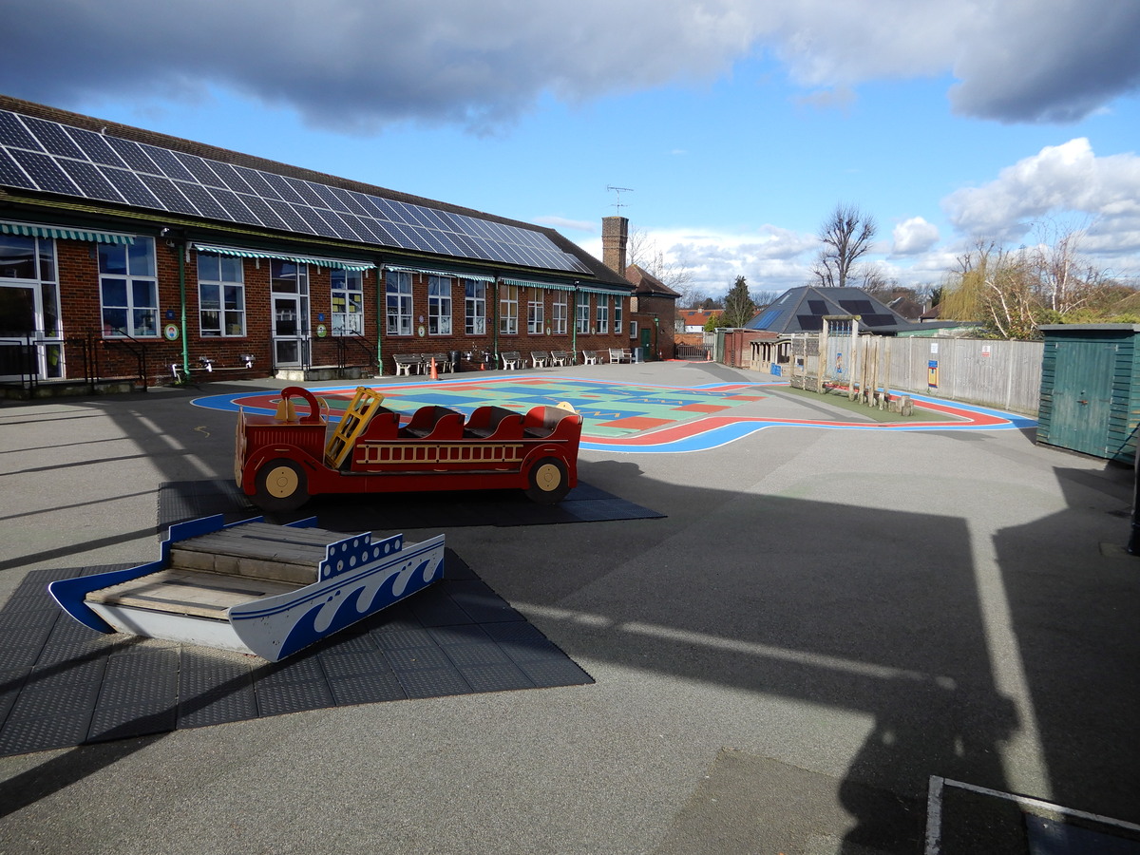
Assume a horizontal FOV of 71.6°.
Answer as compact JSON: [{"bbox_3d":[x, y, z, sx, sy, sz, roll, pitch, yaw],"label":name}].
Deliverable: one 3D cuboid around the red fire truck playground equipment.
[{"bbox_3d":[-1.545,0.159,7.798,3.262,1.086,1.005,1,6,-25],"label":"red fire truck playground equipment"}]

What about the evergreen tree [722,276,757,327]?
[{"bbox_3d":[13.148,-8.645,61.404,2.700,6.154,2.700,0,7,0],"label":"evergreen tree"}]

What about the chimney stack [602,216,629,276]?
[{"bbox_3d":[2.760,-10.761,47.541,1.100,3.755,1.400,4,8,27],"label":"chimney stack"}]

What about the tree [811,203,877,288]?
[{"bbox_3d":[22.498,-12.035,65.017,5.200,12.400,5.200,0,7,0],"label":"tree"}]

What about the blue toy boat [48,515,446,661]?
[{"bbox_3d":[-1.689,0.828,4.666,1.060,0.504,2.105,4,4,18],"label":"blue toy boat"}]

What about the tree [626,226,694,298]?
[{"bbox_3d":[7.829,-11.977,69.054,6.000,10.897,6.000,0,7,0],"label":"tree"}]

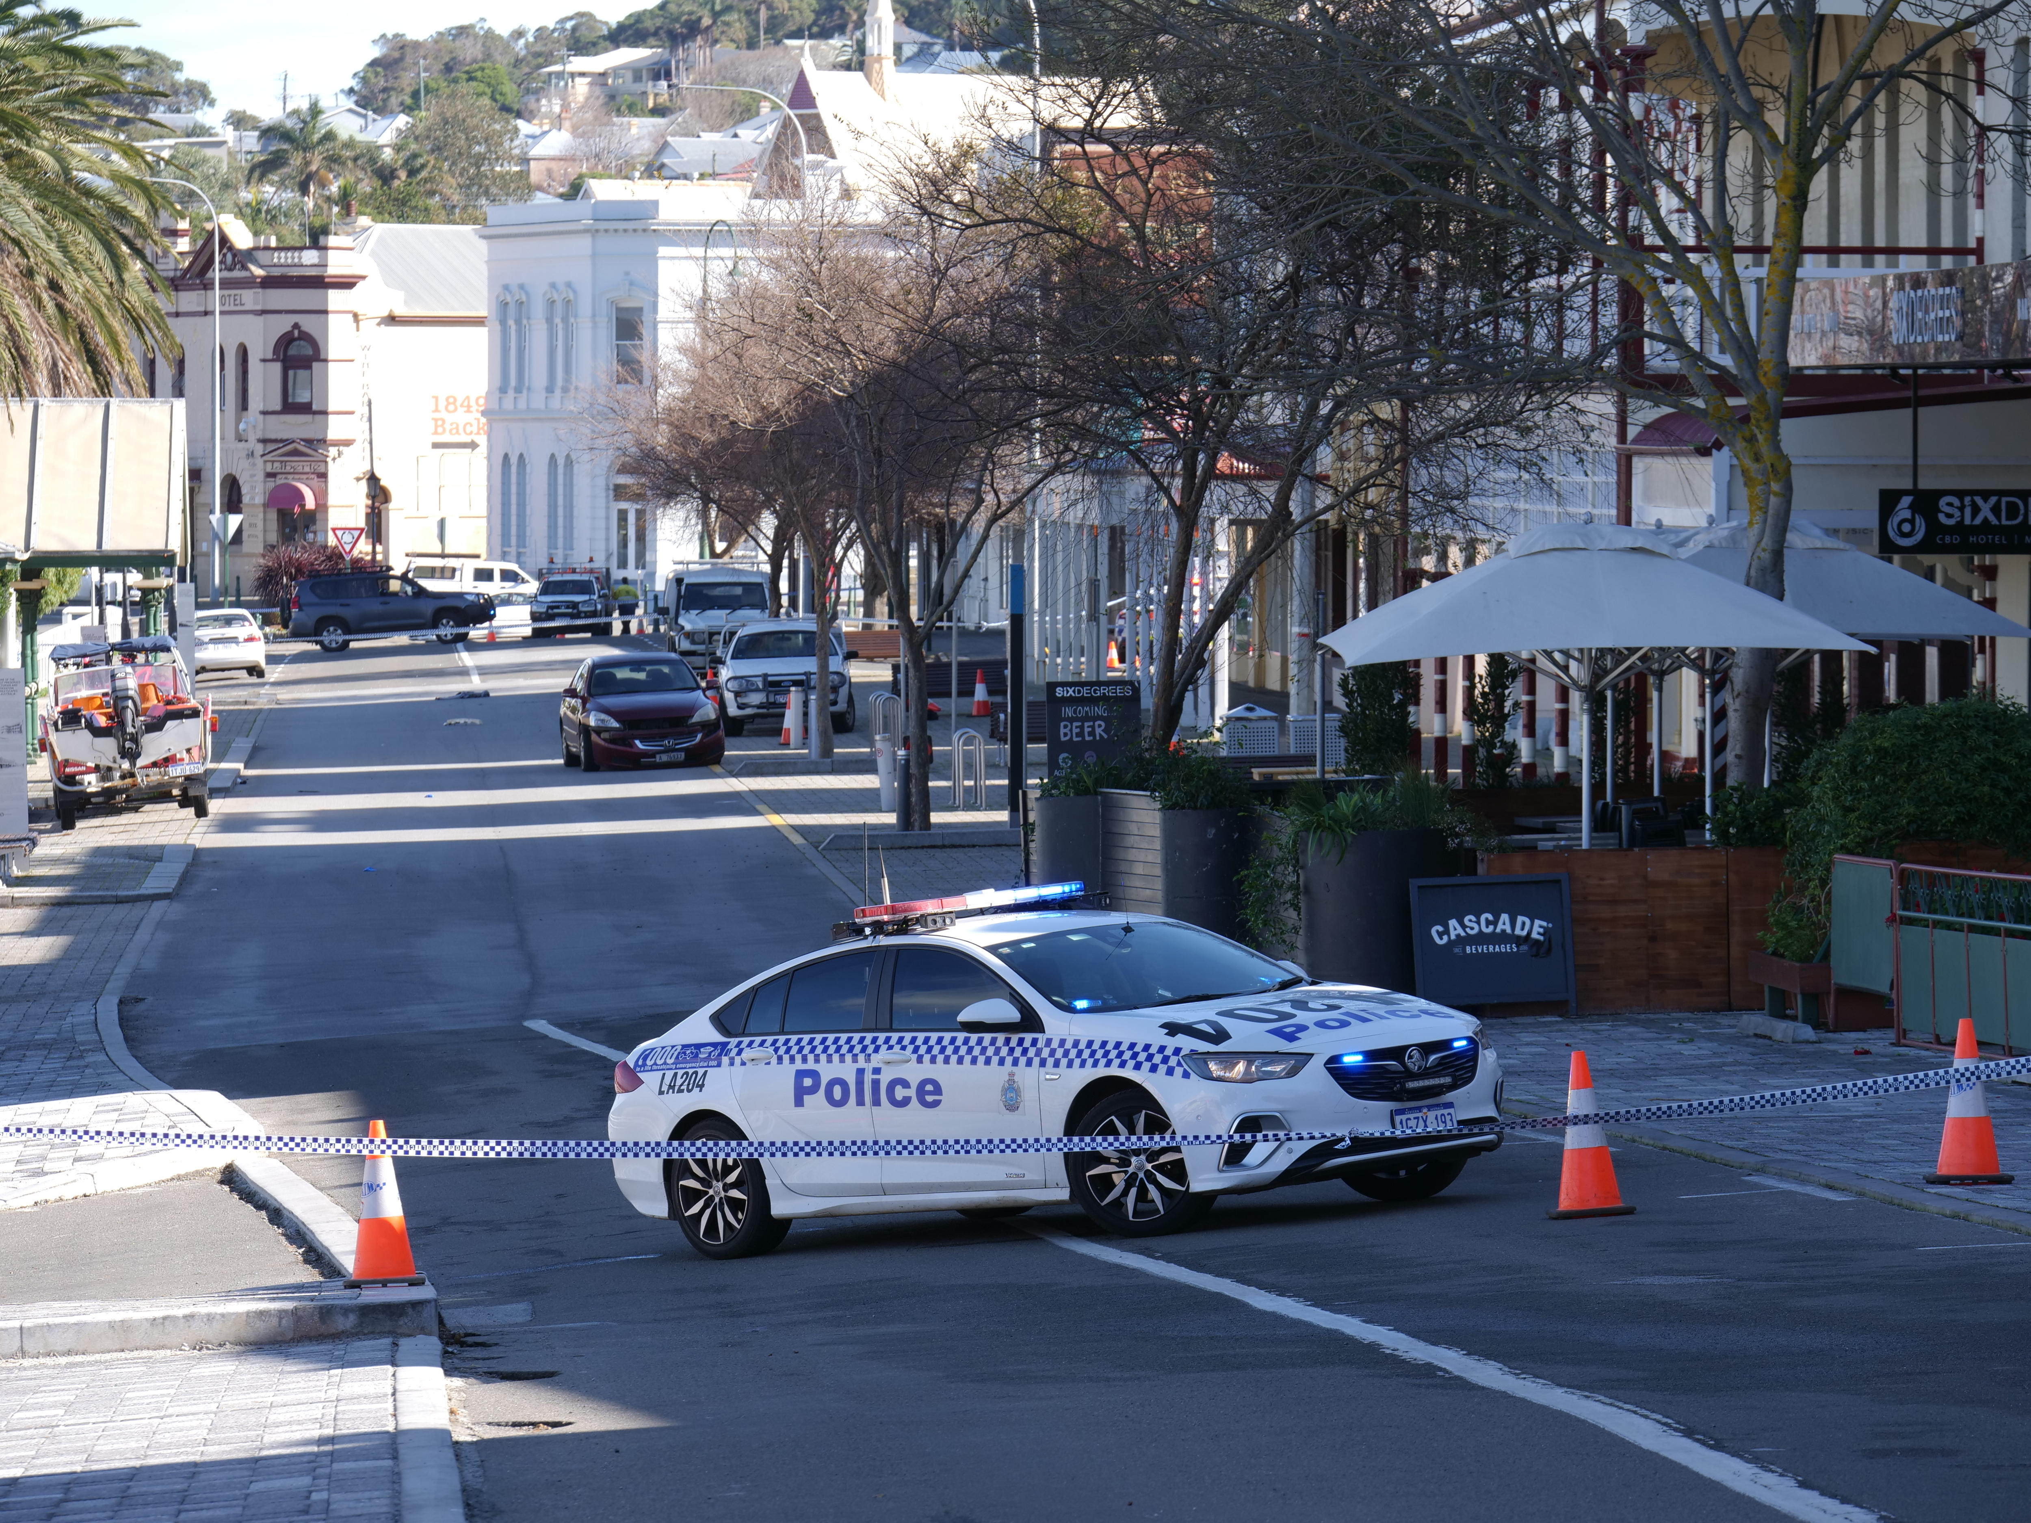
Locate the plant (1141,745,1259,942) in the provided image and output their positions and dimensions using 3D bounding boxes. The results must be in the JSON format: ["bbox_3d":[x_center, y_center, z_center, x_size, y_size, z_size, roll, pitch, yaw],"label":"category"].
[{"bbox_3d":[1.373,0.689,75.500,1.050,1.520,1.050,-2,1,-3],"label":"plant"}]

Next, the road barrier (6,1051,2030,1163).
[{"bbox_3d":[0.003,1.448,49.000,8.600,0.440,0.350,-2,1,0],"label":"road barrier"}]

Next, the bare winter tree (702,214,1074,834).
[{"bbox_3d":[-1.328,-2.534,119.000,4.100,6.400,4.100,0,1,-3],"label":"bare winter tree"}]

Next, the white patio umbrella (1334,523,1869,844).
[{"bbox_3d":[3.524,-0.044,71.500,3.250,2.850,3.250,0,1,-3],"label":"white patio umbrella"}]

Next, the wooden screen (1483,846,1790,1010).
[{"bbox_3d":[3.696,1.008,70.000,1.800,1.000,0.120,0,1,-3],"label":"wooden screen"}]

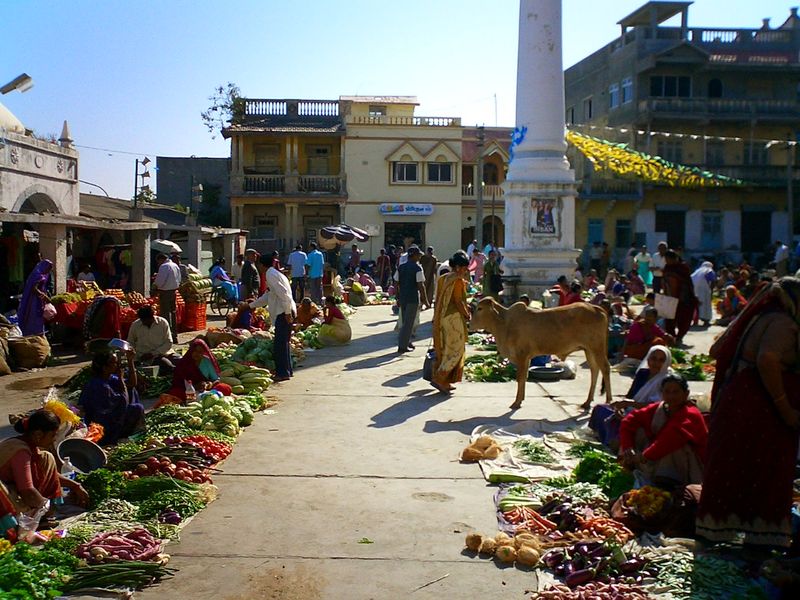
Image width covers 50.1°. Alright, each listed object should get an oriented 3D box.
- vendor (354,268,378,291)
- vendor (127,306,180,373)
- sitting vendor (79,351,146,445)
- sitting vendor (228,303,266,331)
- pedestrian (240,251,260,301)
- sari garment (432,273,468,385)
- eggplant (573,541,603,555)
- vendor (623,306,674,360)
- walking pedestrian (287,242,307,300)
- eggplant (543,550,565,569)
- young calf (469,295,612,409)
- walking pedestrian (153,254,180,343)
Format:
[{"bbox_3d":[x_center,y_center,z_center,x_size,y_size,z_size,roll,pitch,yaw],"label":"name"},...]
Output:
[{"bbox_3d":[-1.012,-0.504,25.826,0.580,0.800,0.620,3,5,40],"label":"vendor"},{"bbox_3d":[-3.512,0.500,12.094,0.700,0.860,0.720,-1,4,-12],"label":"vendor"},{"bbox_3d":[-2.626,0.834,7.750,0.620,0.780,0.520,-1,4,-7],"label":"sitting vendor"},{"bbox_3d":[-2.774,0.286,15.456,0.620,0.680,0.520,2,4,28],"label":"sitting vendor"},{"bbox_3d":[-3.147,-0.329,17.948,0.360,1.570,0.440,2,4,28],"label":"pedestrian"},{"bbox_3d":[0.586,0.303,9.924,0.400,1.300,0.420,-2,4,-25],"label":"sari garment"},{"bbox_3d":[0.992,1.309,4.524,0.160,0.070,0.070,-7,6,-20],"label":"eggplant"},{"bbox_3d":[3.718,0.459,12.777,0.620,0.760,0.660,-2,4,-27],"label":"vendor"},{"bbox_3d":[-2.784,-0.694,22.946,0.540,1.640,0.340,0,4,3],"label":"walking pedestrian"},{"bbox_3d":[0.789,1.333,4.393,0.135,0.072,0.072,-9,8,-34],"label":"eggplant"},{"bbox_3d":[1.411,0.523,8.614,1.410,1.100,0.400,0,4,0],"label":"young calf"},{"bbox_3d":[-4.096,-0.058,14.994,0.460,1.580,0.440,-3,5,-37],"label":"walking pedestrian"}]

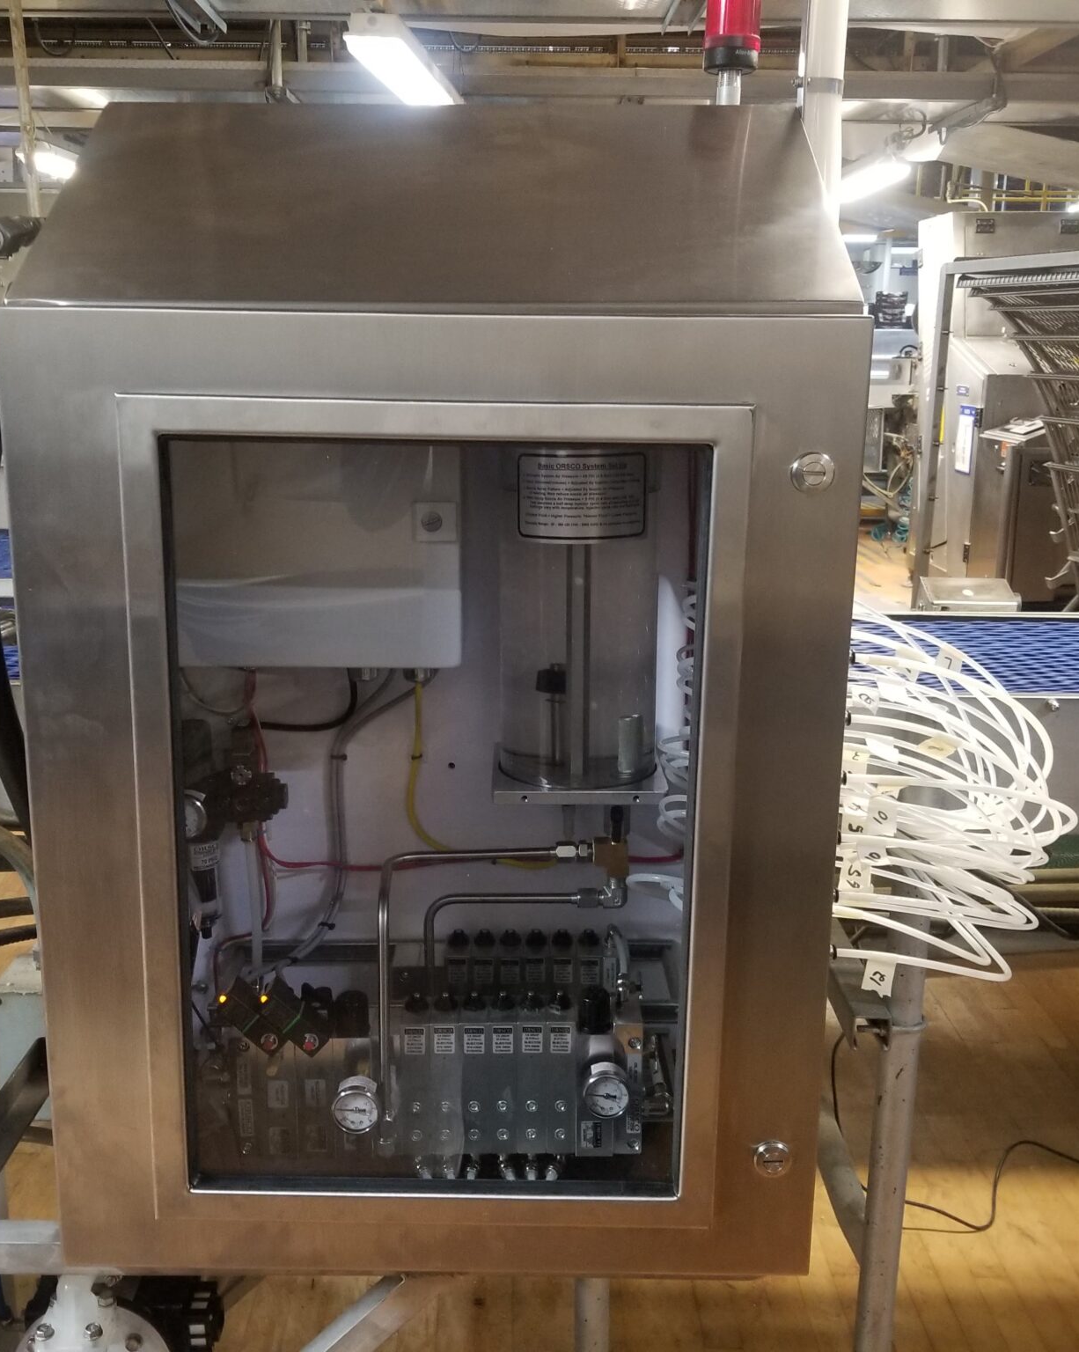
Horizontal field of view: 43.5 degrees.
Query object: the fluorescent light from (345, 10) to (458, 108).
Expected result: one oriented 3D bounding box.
[{"bbox_3d":[-0.379,-1.828,4.181,0.155,0.115,1.250,2,12,5],"label":"fluorescent light"}]

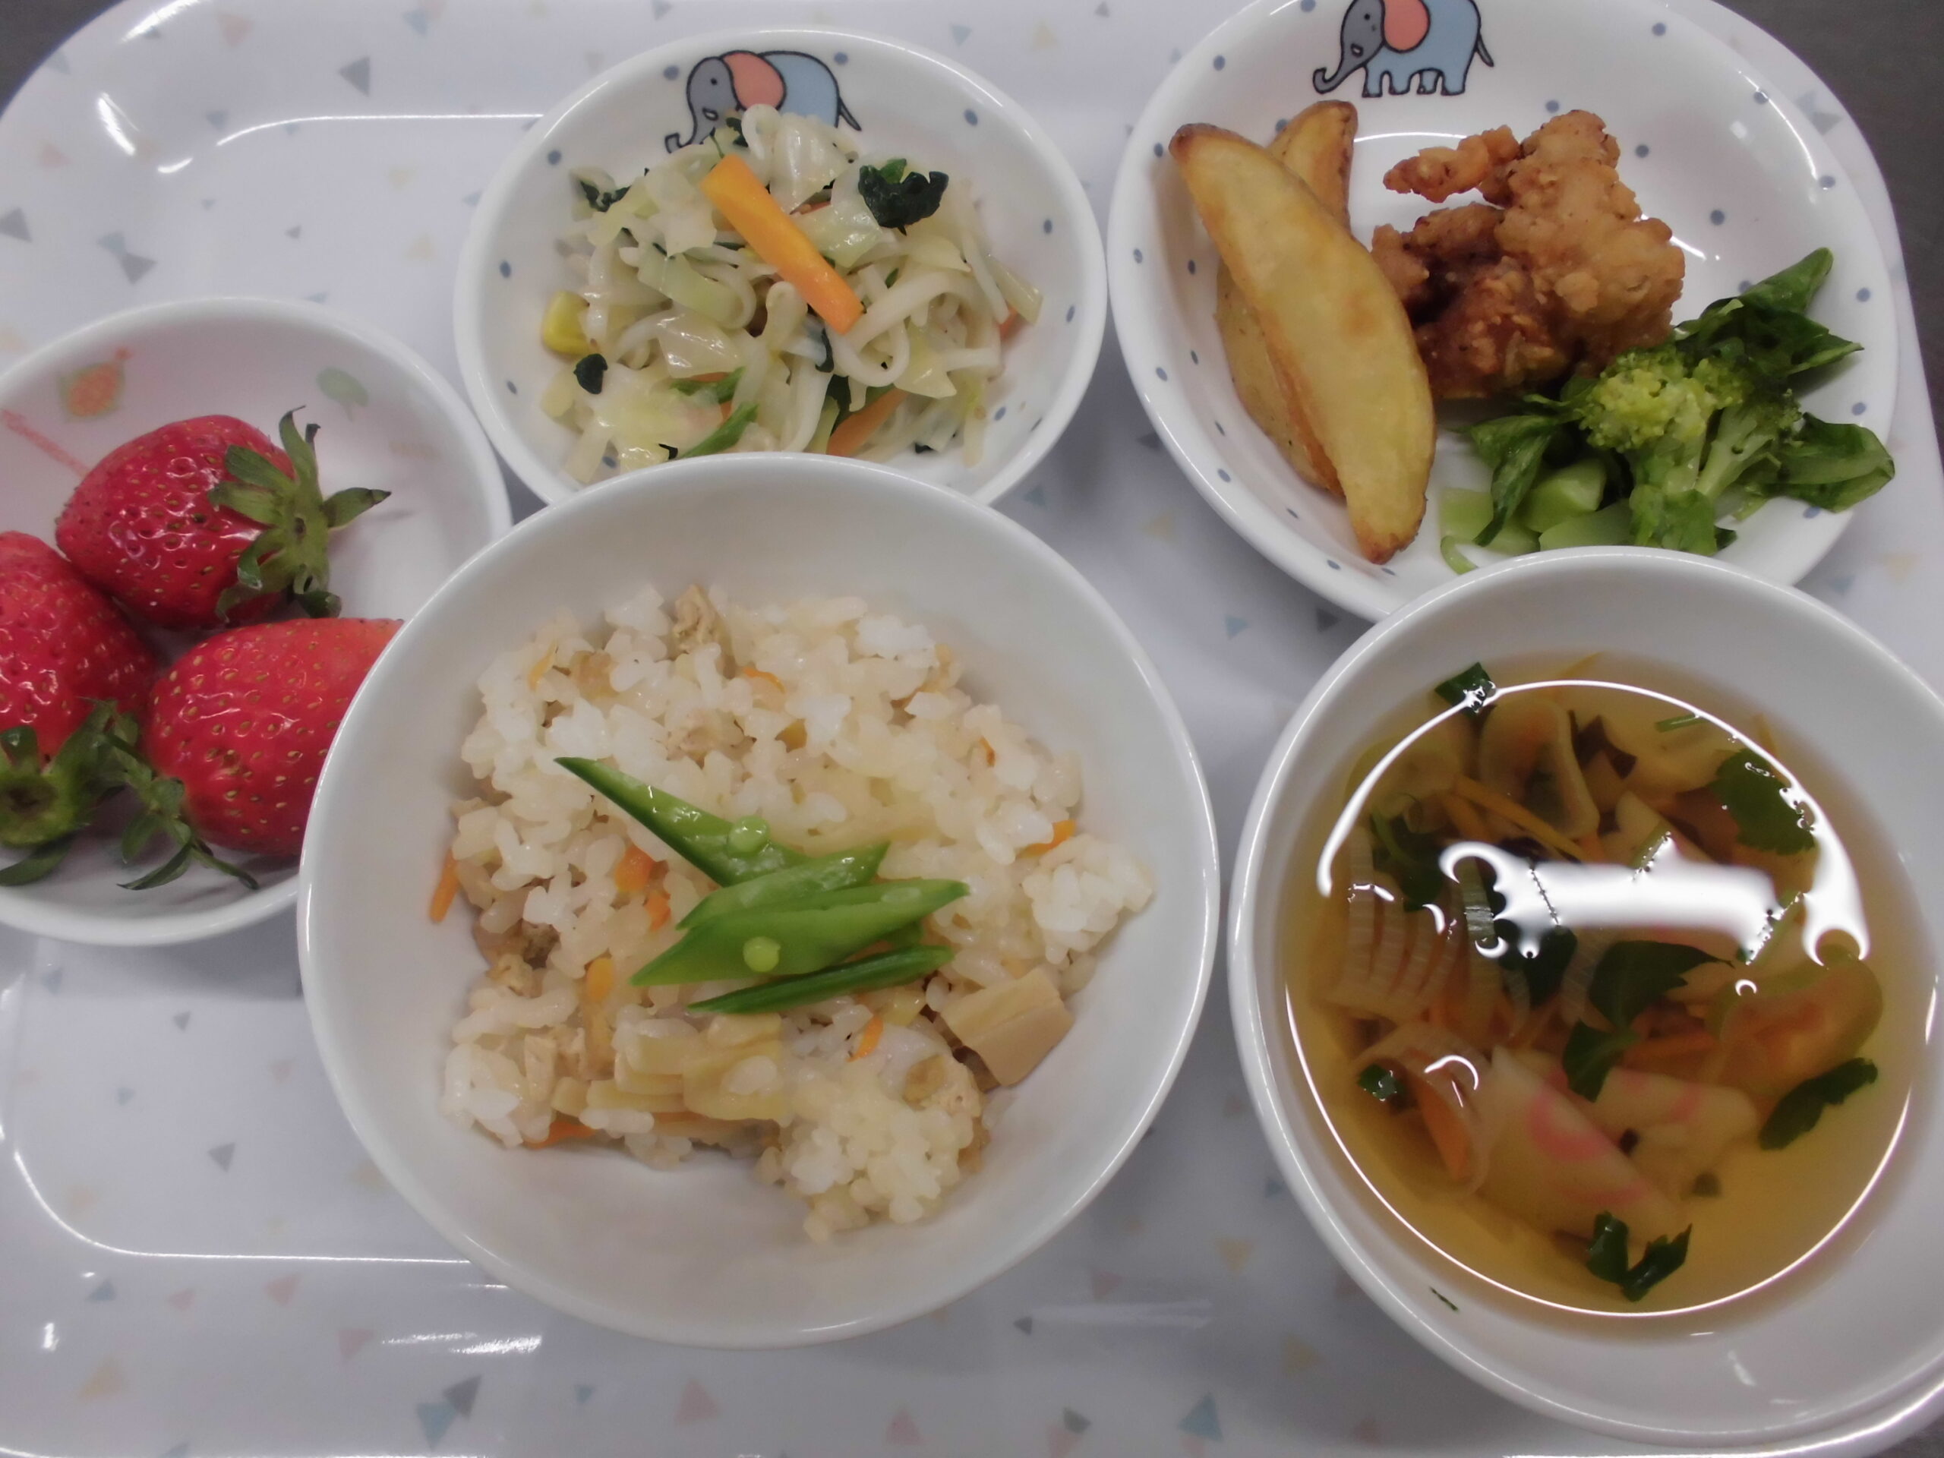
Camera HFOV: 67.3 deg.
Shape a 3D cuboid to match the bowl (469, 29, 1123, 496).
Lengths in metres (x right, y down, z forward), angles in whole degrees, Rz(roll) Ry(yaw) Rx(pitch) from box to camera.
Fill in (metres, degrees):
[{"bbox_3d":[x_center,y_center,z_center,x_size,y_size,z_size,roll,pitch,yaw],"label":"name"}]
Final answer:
[{"bbox_3d":[-0.031,-0.066,0.252,0.103,0.034,0.103,0,72,-2],"label":"bowl"}]

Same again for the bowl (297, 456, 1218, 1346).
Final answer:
[{"bbox_3d":[-0.027,0.025,0.212,0.116,0.055,0.116,0,72,-1],"label":"bowl"}]

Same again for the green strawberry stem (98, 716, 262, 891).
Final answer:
[{"bbox_3d":[-0.121,0.012,0.222,0.014,0.018,0.029,-37,77,-21],"label":"green strawberry stem"}]

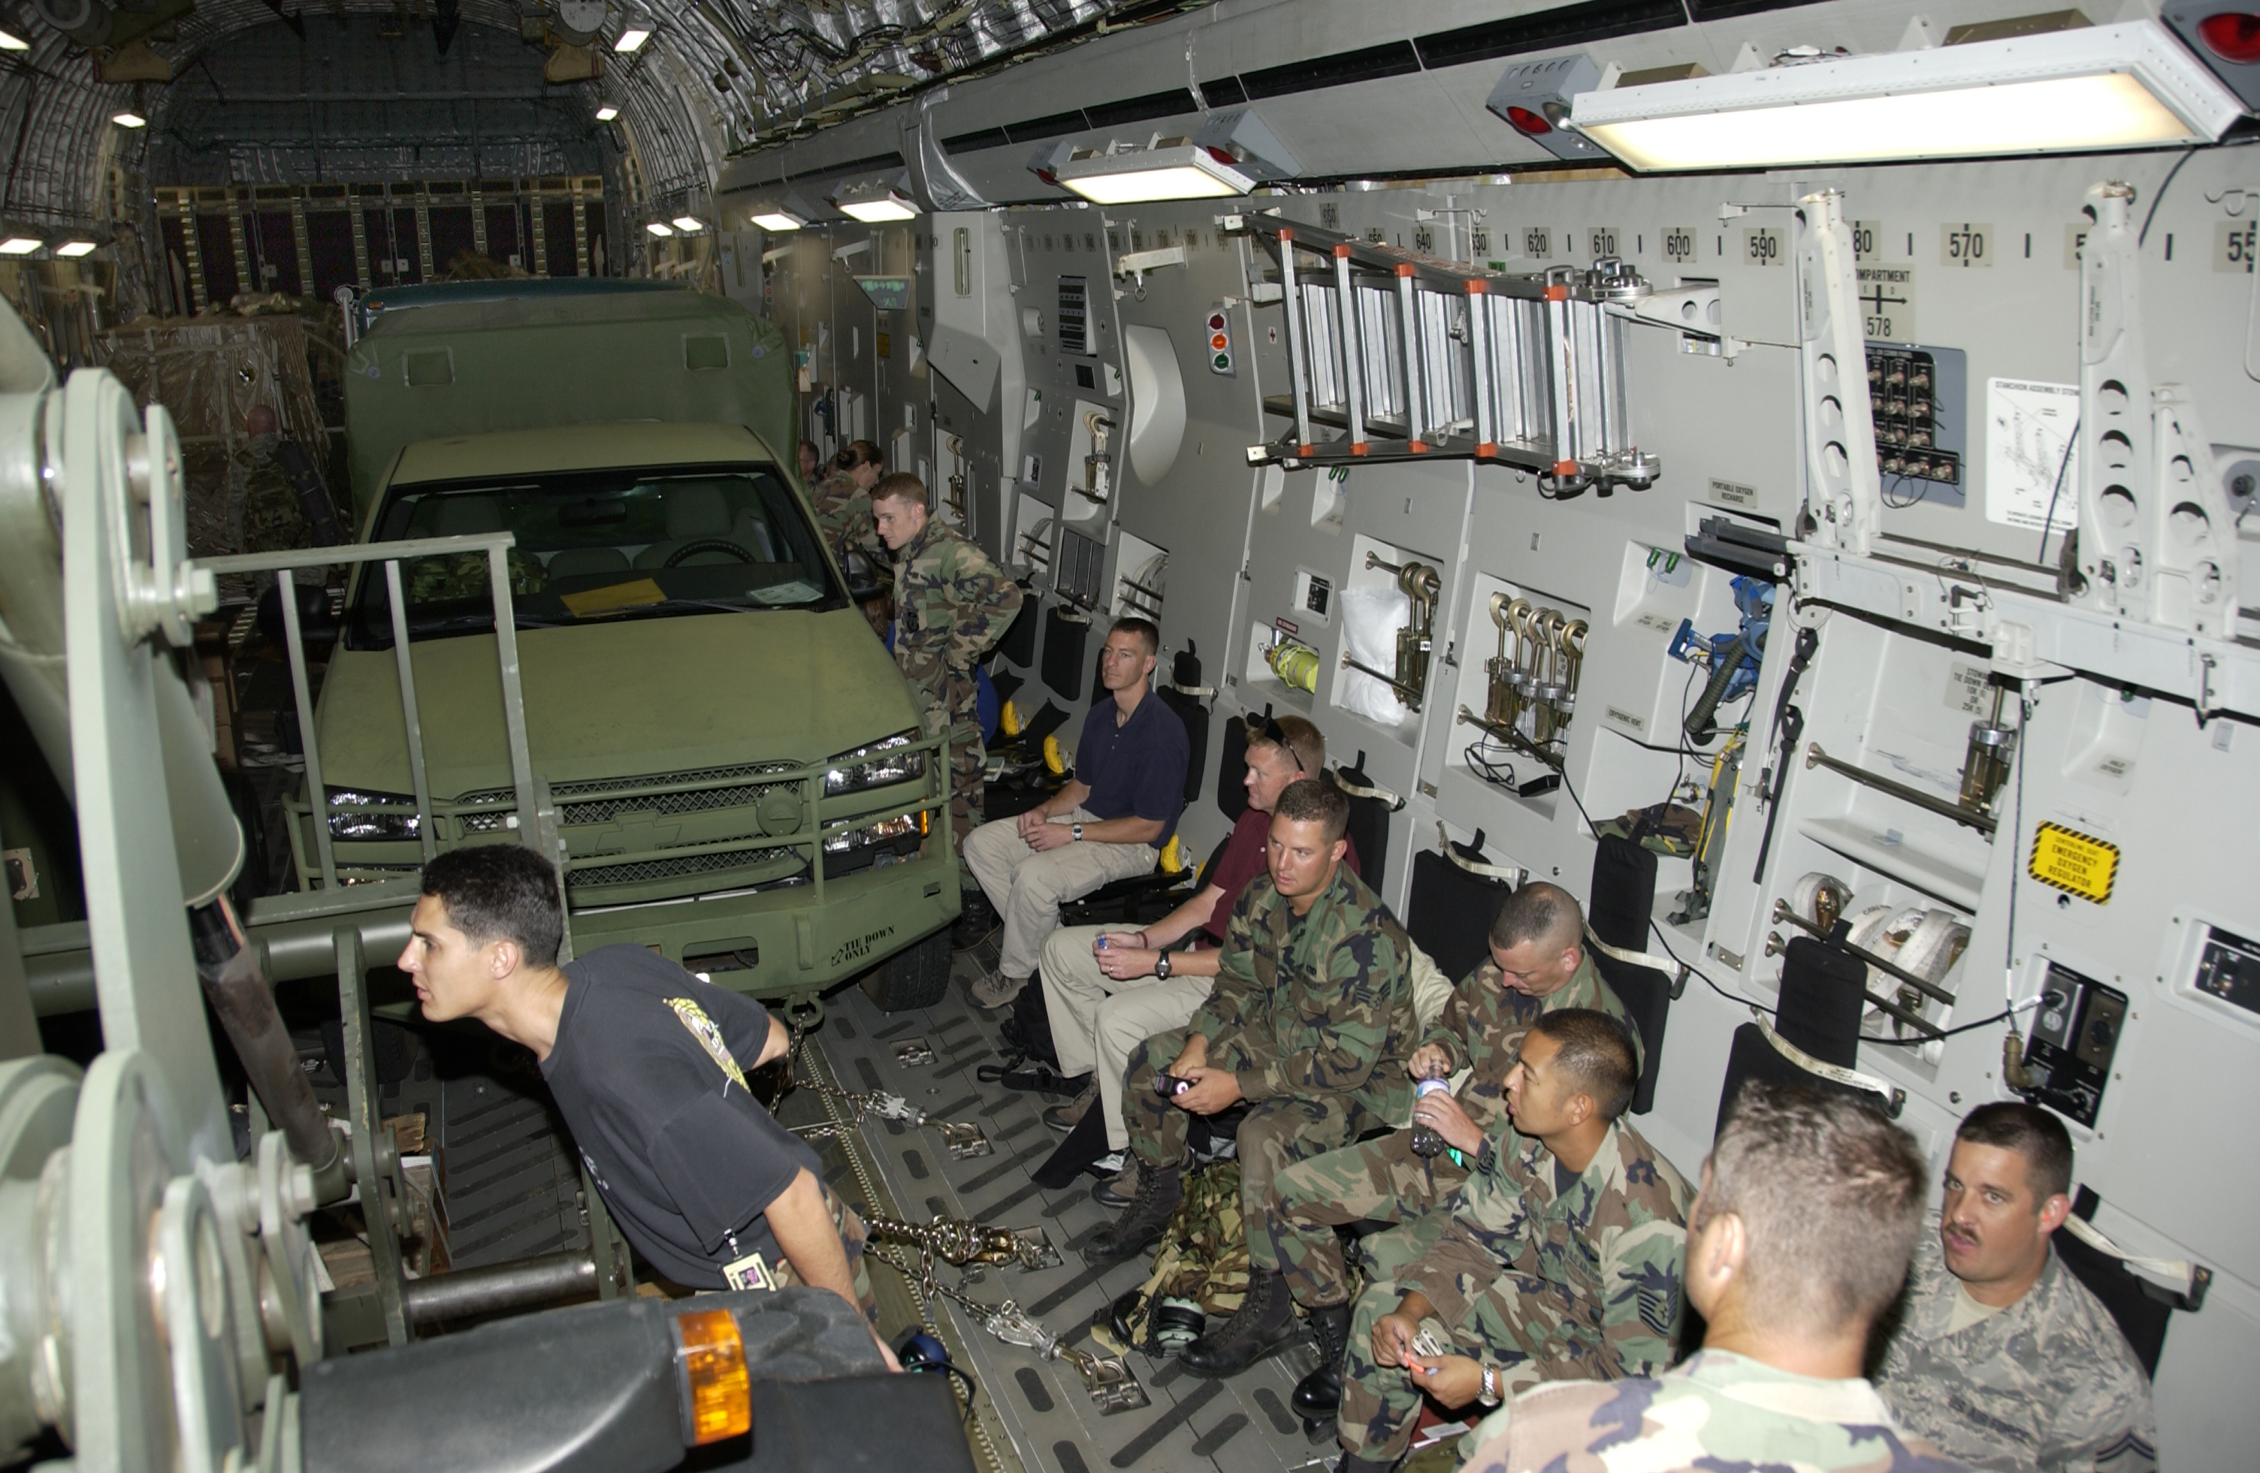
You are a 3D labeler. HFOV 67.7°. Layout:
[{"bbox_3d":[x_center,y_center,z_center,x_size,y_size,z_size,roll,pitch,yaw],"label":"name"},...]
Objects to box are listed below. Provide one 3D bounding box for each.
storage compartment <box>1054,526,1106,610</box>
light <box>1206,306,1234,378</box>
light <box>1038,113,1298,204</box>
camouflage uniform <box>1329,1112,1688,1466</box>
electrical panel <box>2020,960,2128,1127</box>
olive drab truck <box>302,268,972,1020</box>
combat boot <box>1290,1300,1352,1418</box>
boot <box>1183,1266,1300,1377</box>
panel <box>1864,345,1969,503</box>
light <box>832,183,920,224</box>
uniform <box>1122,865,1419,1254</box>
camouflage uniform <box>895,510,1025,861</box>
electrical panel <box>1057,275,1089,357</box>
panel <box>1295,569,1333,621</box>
[{"bbox_3d":[-0.144,-0.731,7.294,0.180,0.280,0.510,2,15,-23],"label":"storage compartment"},{"bbox_3d":[0.310,-1.365,5.850,0.105,0.240,0.060,3,21,26],"label":"light"},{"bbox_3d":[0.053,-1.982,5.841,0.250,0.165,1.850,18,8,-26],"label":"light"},{"bbox_3d":[0.866,1.145,3.543,0.750,0.850,0.600,-6,17,-18],"label":"camouflage uniform"},{"bbox_3d":[1.635,0.532,2.909,0.050,0.245,0.155,0,15,-23],"label":"electrical panel"},{"bbox_3d":[-2.344,-0.587,7.306,2.050,2.340,5.850,-6,18,-19],"label":"olive drab truck"},{"bbox_3d":[0.462,1.382,3.946,0.115,0.250,0.300,10,19,30],"label":"combat boot"},{"bbox_3d":[0.274,1.364,3.972,0.300,0.240,0.115,-6,18,-21],"label":"boot"},{"bbox_3d":[1.467,-0.587,3.173,0.050,0.300,0.270,-17,21,-18],"label":"panel"},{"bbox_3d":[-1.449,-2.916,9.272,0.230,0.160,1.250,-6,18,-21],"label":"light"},{"bbox_3d":[0.378,0.758,4.122,0.720,0.950,0.630,-10,19,-33],"label":"uniform"},{"bbox_3d":[-0.617,-0.124,6.287,0.450,1.360,0.540,-8,18,-26],"label":"camouflage uniform"},{"bbox_3d":[-0.214,-1.770,7.078,0.060,0.310,0.320,-7,18,-21],"label":"electrical panel"},{"bbox_3d":[0.609,-0.456,5.433,0.060,0.150,0.240,1,15,-23],"label":"panel"}]

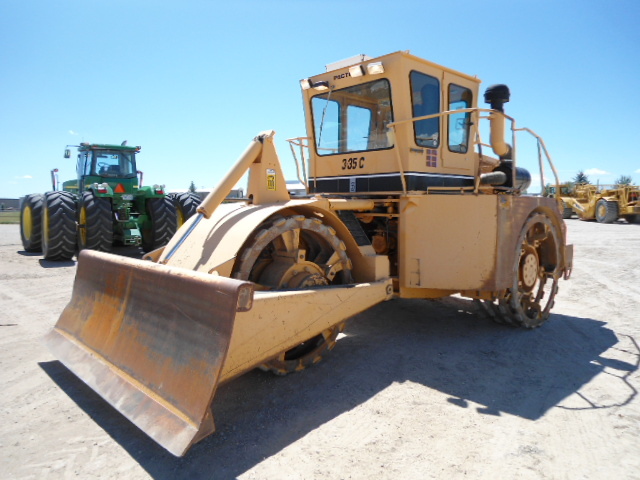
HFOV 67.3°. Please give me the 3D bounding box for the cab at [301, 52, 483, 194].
[{"bbox_3d":[0.939,-1.374,6.274,1.740,1.600,1.570,-4,6,-44],"label":"cab"}]

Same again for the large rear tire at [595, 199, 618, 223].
[{"bbox_3d":[23.046,-2.304,38.536,0.750,1.930,1.930,0,4,-3],"label":"large rear tire"}]

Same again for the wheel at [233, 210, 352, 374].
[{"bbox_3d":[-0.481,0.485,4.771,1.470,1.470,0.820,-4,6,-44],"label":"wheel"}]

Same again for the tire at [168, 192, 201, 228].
[{"bbox_3d":[-4.573,-0.544,15.490,0.650,1.900,1.900,-4,6,-42],"label":"tire"}]

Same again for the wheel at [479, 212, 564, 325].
[{"bbox_3d":[2.508,0.372,6.331,1.460,1.460,0.680,-4,6,-44],"label":"wheel"}]

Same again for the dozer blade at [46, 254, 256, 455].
[{"bbox_3d":[-1.623,0.672,3.965,0.520,1.000,2.950,-4,6,-44],"label":"dozer blade"}]

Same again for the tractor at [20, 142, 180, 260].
[{"bbox_3d":[-7.274,-1.360,15.667,4.300,3.500,6.800,-4,6,-42],"label":"tractor"}]

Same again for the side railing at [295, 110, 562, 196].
[{"bbox_3d":[1.170,-1.037,6.522,2.700,0.980,3.050,-4,6,-44],"label":"side railing"}]

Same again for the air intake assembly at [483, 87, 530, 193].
[{"bbox_3d":[2.363,-1.282,6.121,0.836,1.294,0.346,-5,6,-43],"label":"air intake assembly"}]

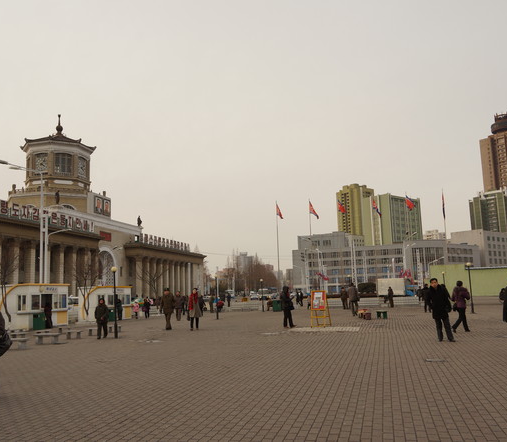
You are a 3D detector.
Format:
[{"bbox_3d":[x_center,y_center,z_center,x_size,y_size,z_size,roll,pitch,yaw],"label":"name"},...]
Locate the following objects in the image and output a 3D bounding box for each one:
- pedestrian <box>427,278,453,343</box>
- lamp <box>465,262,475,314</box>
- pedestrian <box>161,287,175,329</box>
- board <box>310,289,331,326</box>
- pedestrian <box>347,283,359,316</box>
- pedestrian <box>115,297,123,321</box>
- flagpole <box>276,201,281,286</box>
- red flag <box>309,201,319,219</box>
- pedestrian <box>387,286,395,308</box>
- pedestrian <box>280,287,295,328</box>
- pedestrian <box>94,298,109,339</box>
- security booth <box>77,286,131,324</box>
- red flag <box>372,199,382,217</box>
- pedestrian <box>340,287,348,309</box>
[{"bbox_3d":[5.021,2.408,13.450,0.640,1.680,0.450,-4,-8,9],"label":"pedestrian"},{"bbox_3d":[11.312,3.477,25.883,0.260,2.640,0.260,-2,-8,0],"label":"lamp"},{"bbox_3d":[-3.702,3.842,21.700,0.600,1.760,0.450,-2,-8,-3],"label":"pedestrian"},{"bbox_3d":[2.791,3.651,20.600,0.620,1.480,0.850,-5,-8,21],"label":"board"},{"bbox_3d":[5.310,4.186,26.400,0.580,1.700,0.450,-3,-8,5],"label":"pedestrian"},{"bbox_3d":[-10.167,6.753,37.800,0.480,1.600,0.500,-8,-10,36],"label":"pedestrian"},{"bbox_3d":[4.062,4.767,83.153,0.300,16.640,0.300,-2,-8,0],"label":"flagpole"},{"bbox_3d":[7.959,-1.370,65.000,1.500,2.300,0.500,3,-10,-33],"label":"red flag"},{"bbox_3d":[10.559,5.842,38.109,0.500,1.570,0.380,3,-9,-30],"label":"pedestrian"},{"bbox_3d":[1.382,3.543,20.516,0.500,1.680,0.500,-1,-8,-9],"label":"pedestrian"},{"bbox_3d":[-6.104,3.934,20.100,0.600,1.640,0.420,-1,-8,-9],"label":"pedestrian"},{"bbox_3d":[-9.813,5.538,33.213,2.220,2.200,3.240,-4,-8,14],"label":"security booth"},{"bbox_3d":[20.986,-2.252,85.000,1.700,3.000,0.500,-4,-8,11],"label":"red flag"},{"bbox_3d":[6.881,5.817,37.413,0.520,1.630,0.380,-2,-8,-3],"label":"pedestrian"}]

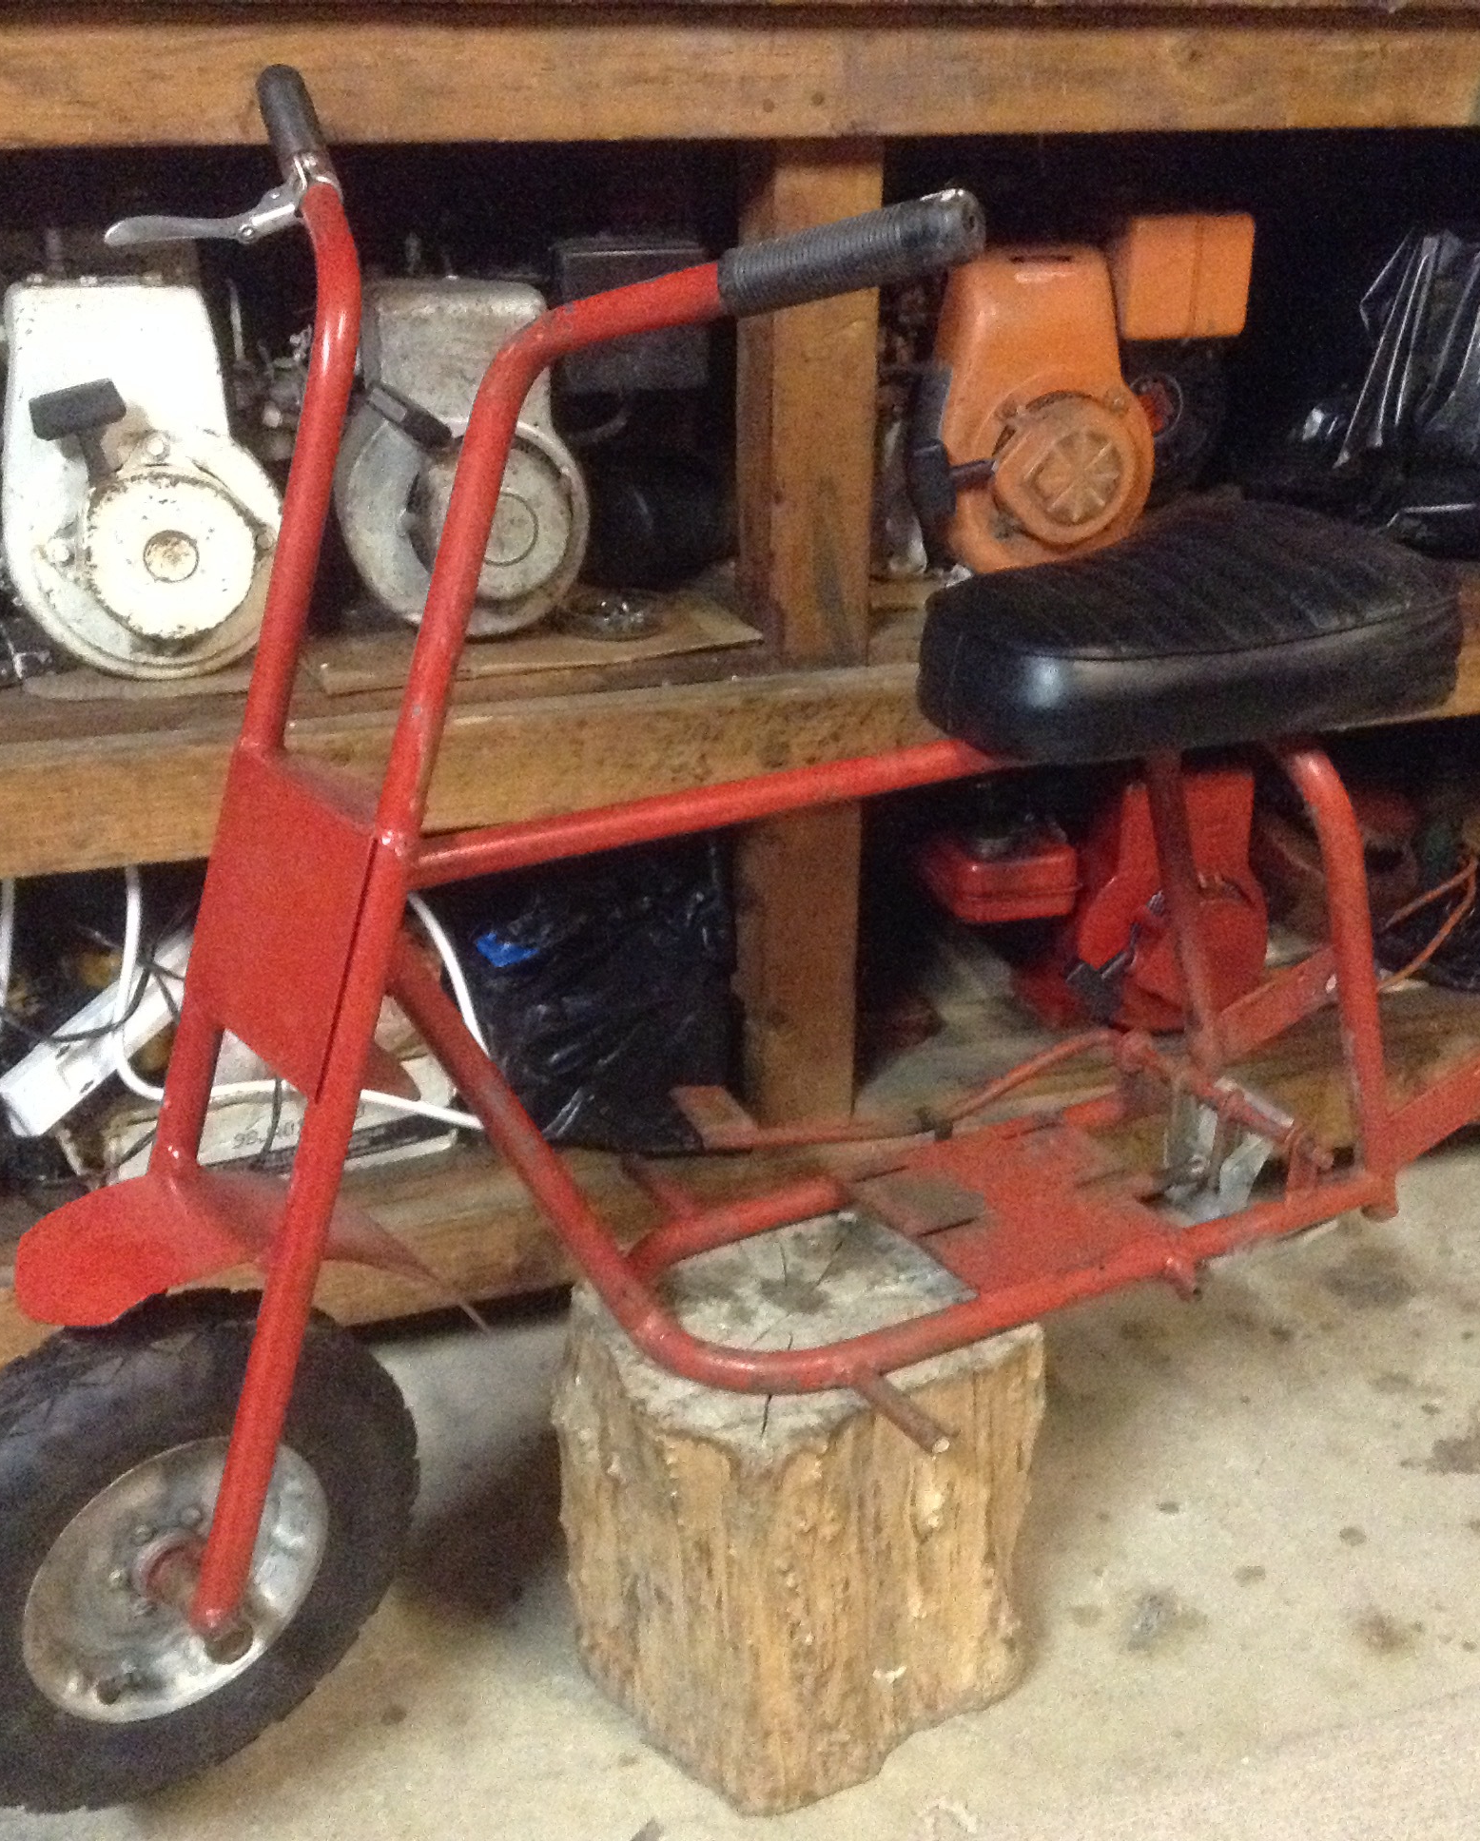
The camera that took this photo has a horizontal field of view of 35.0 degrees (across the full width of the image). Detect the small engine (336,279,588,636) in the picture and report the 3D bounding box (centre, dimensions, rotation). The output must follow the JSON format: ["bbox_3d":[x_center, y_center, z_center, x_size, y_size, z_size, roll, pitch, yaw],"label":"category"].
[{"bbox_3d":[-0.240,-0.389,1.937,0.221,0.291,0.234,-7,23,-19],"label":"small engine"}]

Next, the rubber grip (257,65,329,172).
[{"bbox_3d":[-0.253,-0.453,1.327,0.034,0.034,0.125,-4,43,-16],"label":"rubber grip"}]

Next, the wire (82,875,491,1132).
[{"bbox_3d":[-0.369,0.062,1.958,0.307,0.208,0.146,-7,23,-19],"label":"wire"}]

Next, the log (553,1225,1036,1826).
[{"bbox_3d":[0.033,0.370,1.528,0.256,0.265,0.231,-14,26,-33],"label":"log"}]

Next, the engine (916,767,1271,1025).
[{"bbox_3d":[0.323,-0.038,2.251,0.307,0.255,0.234,-7,23,-19],"label":"engine"}]

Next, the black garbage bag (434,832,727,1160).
[{"bbox_3d":[-0.167,0.024,2.018,0.250,0.281,0.250,-7,23,-18],"label":"black garbage bag"}]

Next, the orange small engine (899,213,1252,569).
[{"bbox_3d":[0.295,-0.488,2.173,0.338,0.299,0.260,-7,23,-19],"label":"orange small engine"}]

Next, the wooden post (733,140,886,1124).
[{"bbox_3d":[0.050,-0.218,1.937,0.087,0.816,0.085,-7,23,-19],"label":"wooden post"}]

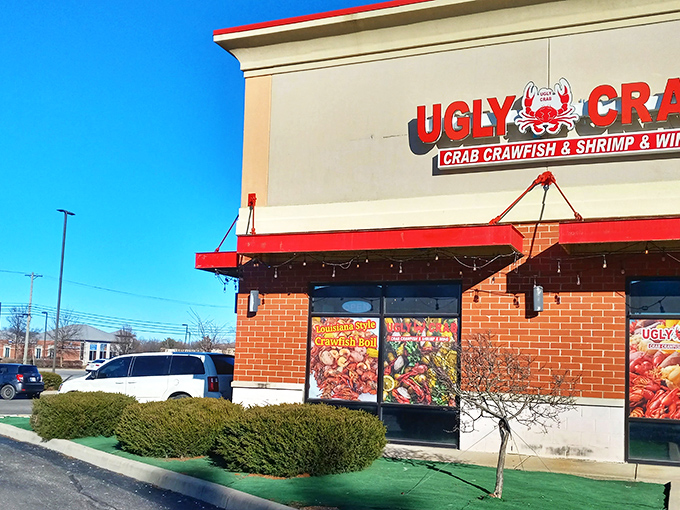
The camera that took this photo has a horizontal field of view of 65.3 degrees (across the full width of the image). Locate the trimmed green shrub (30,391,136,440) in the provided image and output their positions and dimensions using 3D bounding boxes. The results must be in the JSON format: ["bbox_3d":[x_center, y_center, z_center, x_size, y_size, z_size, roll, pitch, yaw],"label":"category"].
[{"bbox_3d":[-5.106,3.198,10.600,2.250,0.930,1.800,-3,-11,23],"label":"trimmed green shrub"}]

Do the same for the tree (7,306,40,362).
[{"bbox_3d":[-41.836,11.020,70.000,4.500,8.200,4.300,1,-10,0],"label":"tree"}]

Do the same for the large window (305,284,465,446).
[{"bbox_3d":[0.700,1.828,9.117,2.740,2.710,0.130,-2,-10,18],"label":"large window"}]

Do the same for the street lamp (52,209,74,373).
[{"bbox_3d":[-16.347,2.601,31.000,1.400,10.300,0.400,10,-14,-41],"label":"street lamp"}]

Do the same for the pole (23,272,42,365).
[{"bbox_3d":[-38.637,8.275,66.000,2.200,12.200,0.350,3,-10,-6],"label":"pole"}]

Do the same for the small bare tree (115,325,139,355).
[{"bbox_3d":[-30.592,13.111,76.000,3.500,6.300,3.400,1,-10,0],"label":"small bare tree"}]

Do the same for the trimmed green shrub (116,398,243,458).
[{"bbox_3d":[-2.660,2.903,8.900,2.300,0.920,1.800,-3,-11,23],"label":"trimmed green shrub"}]

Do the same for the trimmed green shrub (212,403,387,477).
[{"bbox_3d":[-0.580,2.629,7.600,2.450,0.930,1.800,-3,-11,23],"label":"trimmed green shrub"}]

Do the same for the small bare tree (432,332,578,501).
[{"bbox_3d":[1.888,1.802,6.050,1.620,1.870,1.500,-2,-11,18],"label":"small bare tree"}]

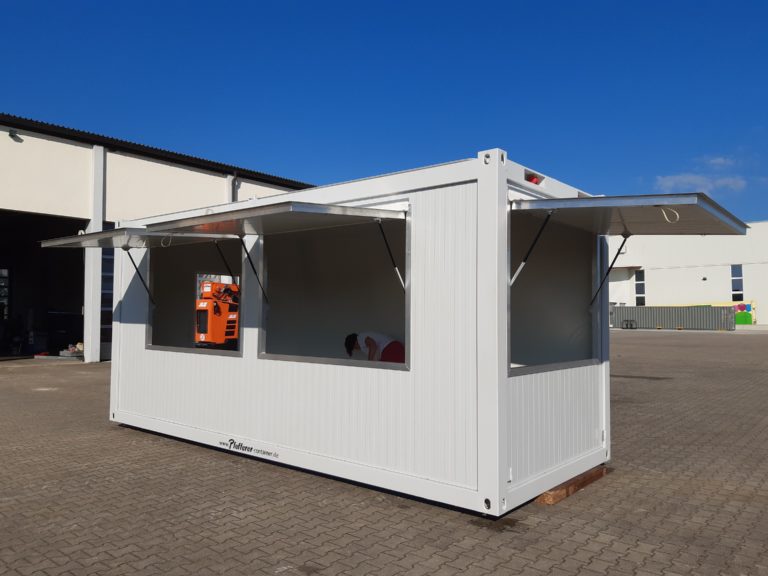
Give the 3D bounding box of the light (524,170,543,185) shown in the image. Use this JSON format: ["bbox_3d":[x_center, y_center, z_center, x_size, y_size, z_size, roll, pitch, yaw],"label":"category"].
[{"bbox_3d":[1.264,-0.932,4.877,0.090,0.100,0.220,-2,-4,40],"label":"light"}]

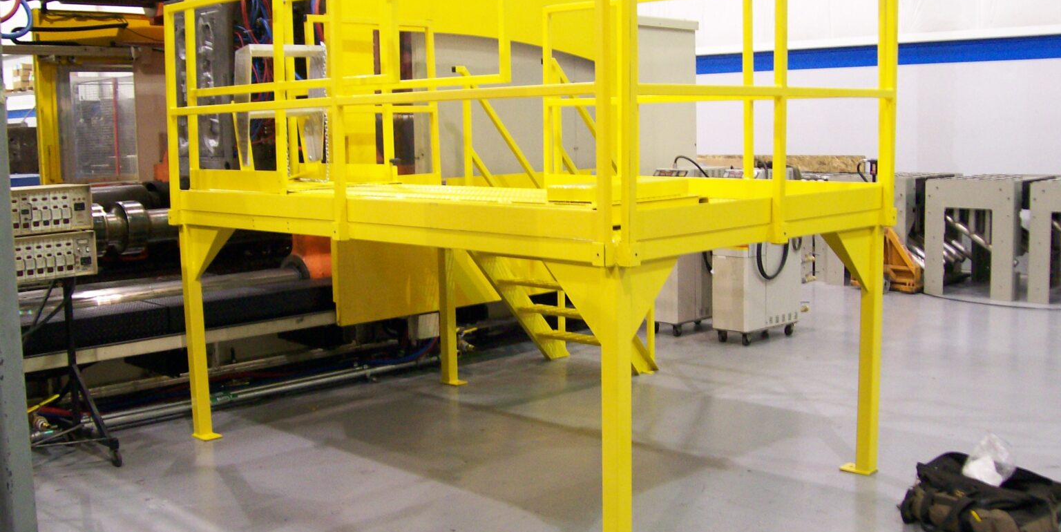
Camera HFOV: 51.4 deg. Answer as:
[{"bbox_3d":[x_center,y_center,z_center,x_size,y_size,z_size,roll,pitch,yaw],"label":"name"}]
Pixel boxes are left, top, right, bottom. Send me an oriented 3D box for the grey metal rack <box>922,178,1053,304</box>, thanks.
[{"bbox_3d":[4.324,-0.288,10.461,0.860,1.100,0.880,-8,10,-44],"label":"grey metal rack"}]

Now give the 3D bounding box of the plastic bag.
[{"bbox_3d":[1.833,0.764,4.412,0.160,0.205,0.180,-8,10,-44],"label":"plastic bag"}]

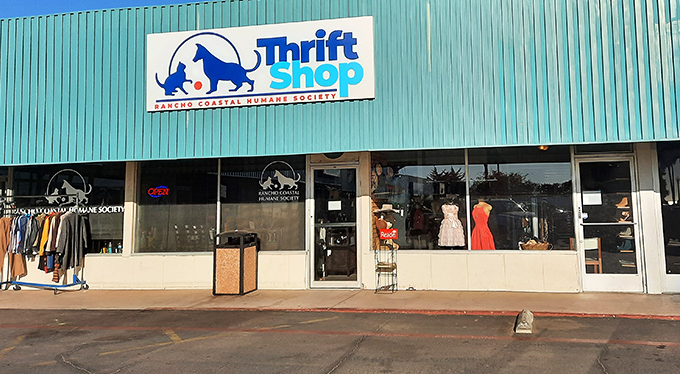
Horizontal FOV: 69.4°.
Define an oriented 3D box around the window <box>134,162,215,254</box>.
[{"bbox_3d":[-3.087,0.317,9.209,1.644,1.826,0.080,-2,-6,9],"label":"window"}]

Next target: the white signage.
[{"bbox_3d":[-1.363,-1.996,8.056,3.863,1.347,0.100,-2,-6,9],"label":"white signage"}]

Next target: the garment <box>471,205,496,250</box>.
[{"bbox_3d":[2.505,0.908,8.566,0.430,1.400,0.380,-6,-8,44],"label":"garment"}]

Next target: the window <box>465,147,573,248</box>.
[{"bbox_3d":[3.030,0.148,8.251,1.684,1.817,0.080,-2,-6,9],"label":"window"}]

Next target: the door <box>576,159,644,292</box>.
[{"bbox_3d":[4.373,0.600,7.993,0.910,2.183,0.060,-2,-6,9],"label":"door"}]

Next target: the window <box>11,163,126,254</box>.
[{"bbox_3d":[-5.326,0.386,9.560,2.463,1.842,0.080,-2,-6,9],"label":"window"}]

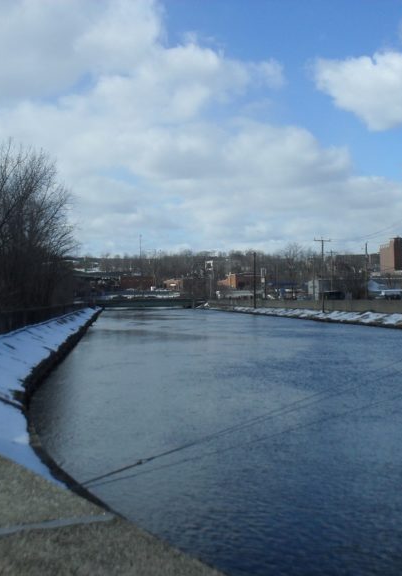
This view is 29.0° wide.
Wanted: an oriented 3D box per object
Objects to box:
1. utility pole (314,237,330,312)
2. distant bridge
[{"bbox_3d":[17.735,-1.938,114.000,2.450,11.100,0.350,-1,-1,-7],"label":"utility pole"},{"bbox_3d":[-15.785,4.506,238.000,33.000,3.100,9.000,0,-1,-7],"label":"distant bridge"}]

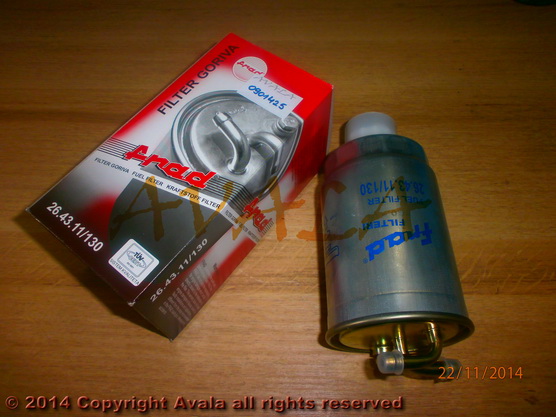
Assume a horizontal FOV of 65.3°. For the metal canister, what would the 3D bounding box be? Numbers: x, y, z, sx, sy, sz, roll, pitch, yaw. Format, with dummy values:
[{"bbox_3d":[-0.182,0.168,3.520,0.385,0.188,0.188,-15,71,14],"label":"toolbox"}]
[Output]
[{"bbox_3d":[0.072,0.016,0.296,0.086,0.086,0.187,2,58,-2],"label":"metal canister"}]

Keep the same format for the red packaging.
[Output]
[{"bbox_3d":[-0.056,-0.021,0.324,0.096,0.087,0.195,33,68,20],"label":"red packaging"}]

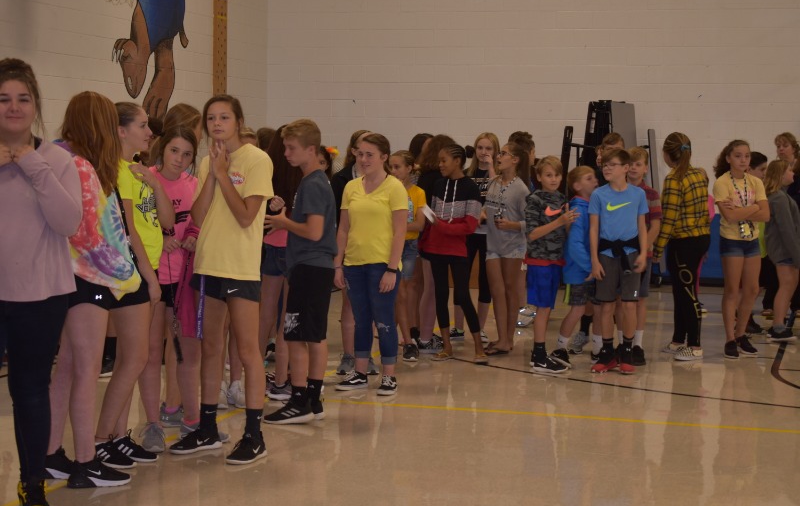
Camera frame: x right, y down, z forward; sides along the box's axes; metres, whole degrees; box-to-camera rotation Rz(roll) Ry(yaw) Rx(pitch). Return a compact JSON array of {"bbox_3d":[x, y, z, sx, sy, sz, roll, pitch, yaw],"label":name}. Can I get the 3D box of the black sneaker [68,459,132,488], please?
[{"bbox_3d":[-1.257,0.920,6.420,0.265,0.110,0.100,0,4,-8],"label":"black sneaker"}]

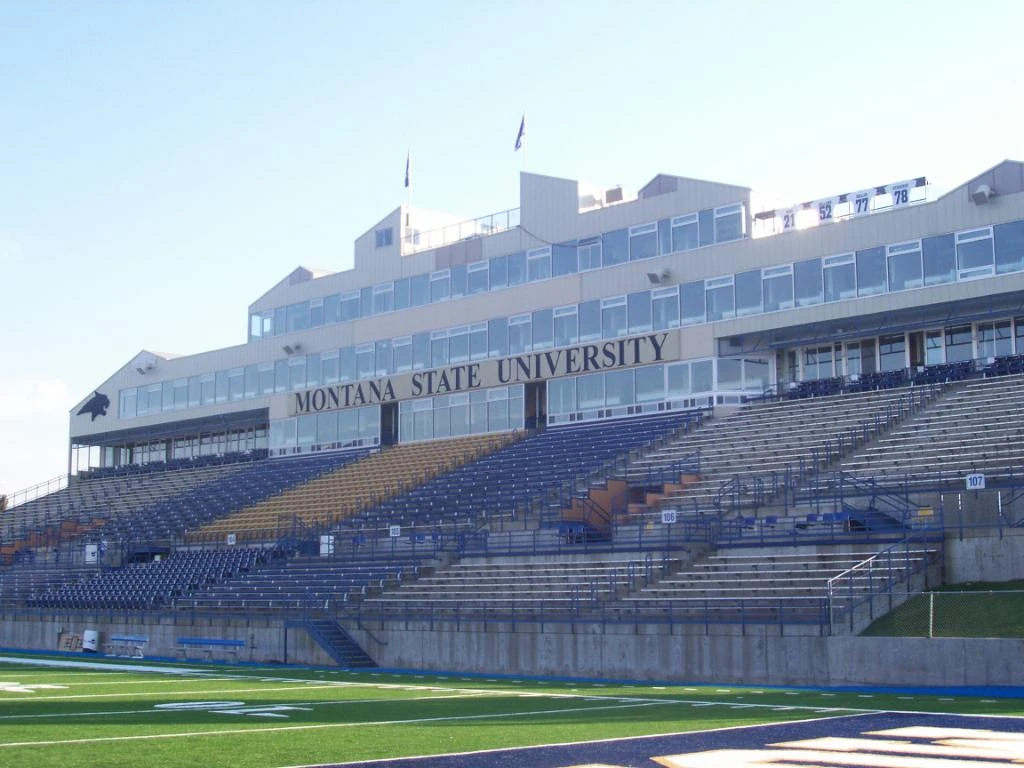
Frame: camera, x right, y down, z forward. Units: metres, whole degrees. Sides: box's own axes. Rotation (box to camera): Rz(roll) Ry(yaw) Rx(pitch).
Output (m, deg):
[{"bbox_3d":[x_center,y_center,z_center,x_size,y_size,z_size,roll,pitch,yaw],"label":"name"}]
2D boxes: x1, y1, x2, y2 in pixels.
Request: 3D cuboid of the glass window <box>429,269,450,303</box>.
[{"bbox_3d":[-3.866,-5.224,84.172,0.100,1.667,1.727,8,-11,-44],"label":"glass window"}]

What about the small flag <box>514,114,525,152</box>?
[{"bbox_3d":[0.391,-13.070,81.800,0.550,1.850,0.350,0,-8,0],"label":"small flag"}]

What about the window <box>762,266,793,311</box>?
[{"bbox_3d":[10.636,-3.806,62.582,0.100,1.824,1.548,8,-11,-44],"label":"window"}]

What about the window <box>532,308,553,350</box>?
[{"bbox_3d":[1.571,-2.712,78.816,0.120,1.989,1.487,8,-11,-44],"label":"window"}]

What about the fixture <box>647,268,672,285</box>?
[{"bbox_3d":[6.786,-4.908,72.576,0.950,0.600,0.600,7,-10,-44],"label":"fixture"}]

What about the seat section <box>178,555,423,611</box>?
[{"bbox_3d":[-8.211,7.551,59.120,5.300,2.300,10.100,8,-11,-44],"label":"seat section"}]

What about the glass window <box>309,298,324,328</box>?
[{"bbox_3d":[-11.448,-4.160,92.259,0.150,1.720,1.270,7,-11,-44],"label":"glass window"}]

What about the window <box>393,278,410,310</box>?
[{"bbox_3d":[-6.060,-4.919,86.728,0.150,1.780,1.370,7,-11,-44],"label":"window"}]

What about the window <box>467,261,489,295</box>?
[{"bbox_3d":[-1.622,-5.132,75.580,0.100,1.554,1.528,8,-11,-44],"label":"window"}]

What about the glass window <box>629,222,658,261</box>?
[{"bbox_3d":[6.224,-6.731,74.280,0.100,1.700,1.866,8,-11,-44],"label":"glass window"}]

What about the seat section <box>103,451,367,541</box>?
[{"bbox_3d":[-16.318,6.174,86.336,12.500,5.700,12.200,8,-11,-44],"label":"seat section"}]

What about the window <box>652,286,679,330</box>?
[{"bbox_3d":[6.565,-3.214,66.767,0.100,1.786,1.480,8,-11,-44],"label":"window"}]

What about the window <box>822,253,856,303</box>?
[{"bbox_3d":[12.659,-4.101,60.494,0.100,1.788,1.535,8,-11,-44],"label":"window"}]

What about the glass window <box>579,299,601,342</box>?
[{"bbox_3d":[3.763,-3.010,75.980,0.100,1.908,1.497,8,-11,-44],"label":"glass window"}]

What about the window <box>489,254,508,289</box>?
[{"bbox_3d":[-0.703,-5.740,81.230,0.100,1.700,1.488,8,-11,-44],"label":"window"}]

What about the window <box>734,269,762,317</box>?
[{"bbox_3d":[10.494,-3.970,69.333,0.150,2.000,1.500,7,-11,-44],"label":"window"}]

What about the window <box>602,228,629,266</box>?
[{"bbox_3d":[4.981,-6.555,75.528,0.100,1.700,1.672,8,-11,-44],"label":"window"}]

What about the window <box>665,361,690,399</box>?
[{"bbox_3d":[7.614,-0.144,71.842,0.150,1.440,1.460,7,-11,-44],"label":"window"}]

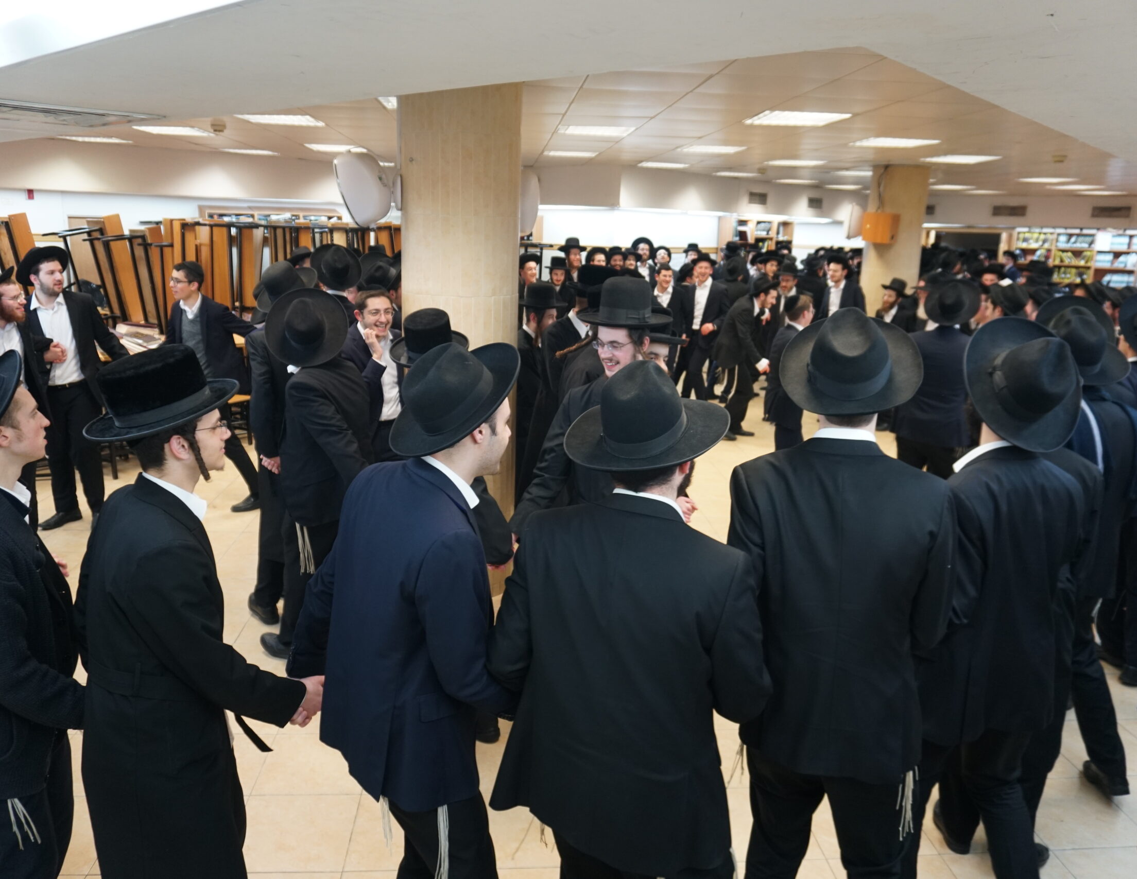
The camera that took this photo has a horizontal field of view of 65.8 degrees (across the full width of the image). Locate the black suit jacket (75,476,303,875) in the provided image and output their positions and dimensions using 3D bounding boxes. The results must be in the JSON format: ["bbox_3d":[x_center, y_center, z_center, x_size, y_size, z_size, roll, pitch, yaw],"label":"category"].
[{"bbox_3d":[-0.844,0.595,2.007,0.420,1.080,0.540,-9,17,-36],"label":"black suit jacket"}]

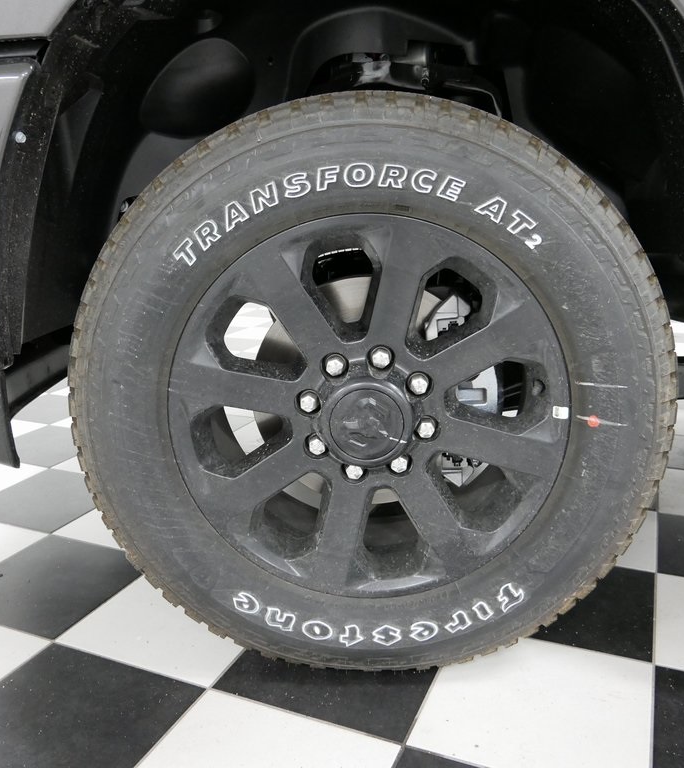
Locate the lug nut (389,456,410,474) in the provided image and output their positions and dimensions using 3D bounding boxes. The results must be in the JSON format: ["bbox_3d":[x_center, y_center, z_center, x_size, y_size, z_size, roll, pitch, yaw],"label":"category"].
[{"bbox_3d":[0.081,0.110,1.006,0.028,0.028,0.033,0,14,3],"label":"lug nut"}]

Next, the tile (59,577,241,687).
[{"bbox_3d":[-0.277,0.410,1.257,0.303,0.010,0.303,5,16,23],"label":"tile"}]

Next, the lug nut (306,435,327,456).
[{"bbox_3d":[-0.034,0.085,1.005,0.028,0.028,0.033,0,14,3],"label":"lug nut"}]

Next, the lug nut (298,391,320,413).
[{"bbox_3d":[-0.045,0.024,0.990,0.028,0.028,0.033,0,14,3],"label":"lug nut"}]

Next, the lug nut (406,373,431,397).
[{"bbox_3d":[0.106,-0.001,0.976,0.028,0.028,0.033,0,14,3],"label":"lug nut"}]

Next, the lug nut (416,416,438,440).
[{"bbox_3d":[0.117,0.060,0.991,0.028,0.028,0.033,0,14,3],"label":"lug nut"}]

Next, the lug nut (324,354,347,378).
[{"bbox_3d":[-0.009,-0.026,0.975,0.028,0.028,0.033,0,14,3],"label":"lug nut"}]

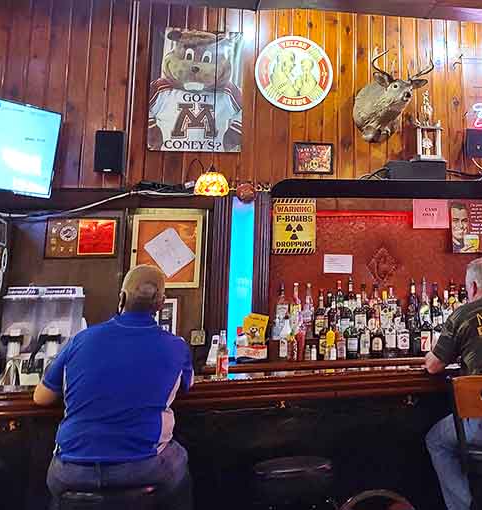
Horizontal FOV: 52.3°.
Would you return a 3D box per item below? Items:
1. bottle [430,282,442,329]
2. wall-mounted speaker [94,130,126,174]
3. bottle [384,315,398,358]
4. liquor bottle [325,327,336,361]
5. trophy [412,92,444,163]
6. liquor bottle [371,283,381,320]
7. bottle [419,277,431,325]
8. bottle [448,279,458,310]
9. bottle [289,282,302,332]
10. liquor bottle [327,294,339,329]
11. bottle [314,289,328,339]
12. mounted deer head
[{"bbox_3d":[1.430,0.374,3.602,0.085,0.343,0.085,2,-7,-9],"label":"bottle"},{"bbox_3d":[-0.871,-0.683,3.254,0.193,0.295,0.180,1,-7,-9],"label":"wall-mounted speaker"},{"bbox_3d":[1.043,0.570,3.429,0.085,0.300,0.085,2,-7,-10],"label":"bottle"},{"bbox_3d":[0.592,0.584,3.248,0.066,0.218,0.060,2,-7,-9],"label":"liquor bottle"},{"bbox_3d":[1.422,-0.975,3.716,0.271,0.571,0.140,1,-7,-9],"label":"trophy"},{"bbox_3d":[0.941,0.342,3.418,0.074,0.309,0.074,1,-7,-9],"label":"liquor bottle"},{"bbox_3d":[1.366,0.352,3.636,0.084,0.384,0.084,2,-7,-9],"label":"bottle"},{"bbox_3d":[1.575,0.365,3.657,0.080,0.364,0.080,2,-7,-9],"label":"bottle"},{"bbox_3d":[0.362,0.356,3.261,0.077,0.340,0.077,1,-7,-9],"label":"bottle"},{"bbox_3d":[0.621,0.400,3.277,0.076,0.272,0.076,1,-7,-9],"label":"liquor bottle"},{"bbox_3d":[0.531,0.393,3.260,0.085,0.320,0.085,2,-7,-9],"label":"bottle"},{"bbox_3d":[1.110,-1.155,3.570,0.430,0.600,0.460,3,-7,-18],"label":"mounted deer head"}]

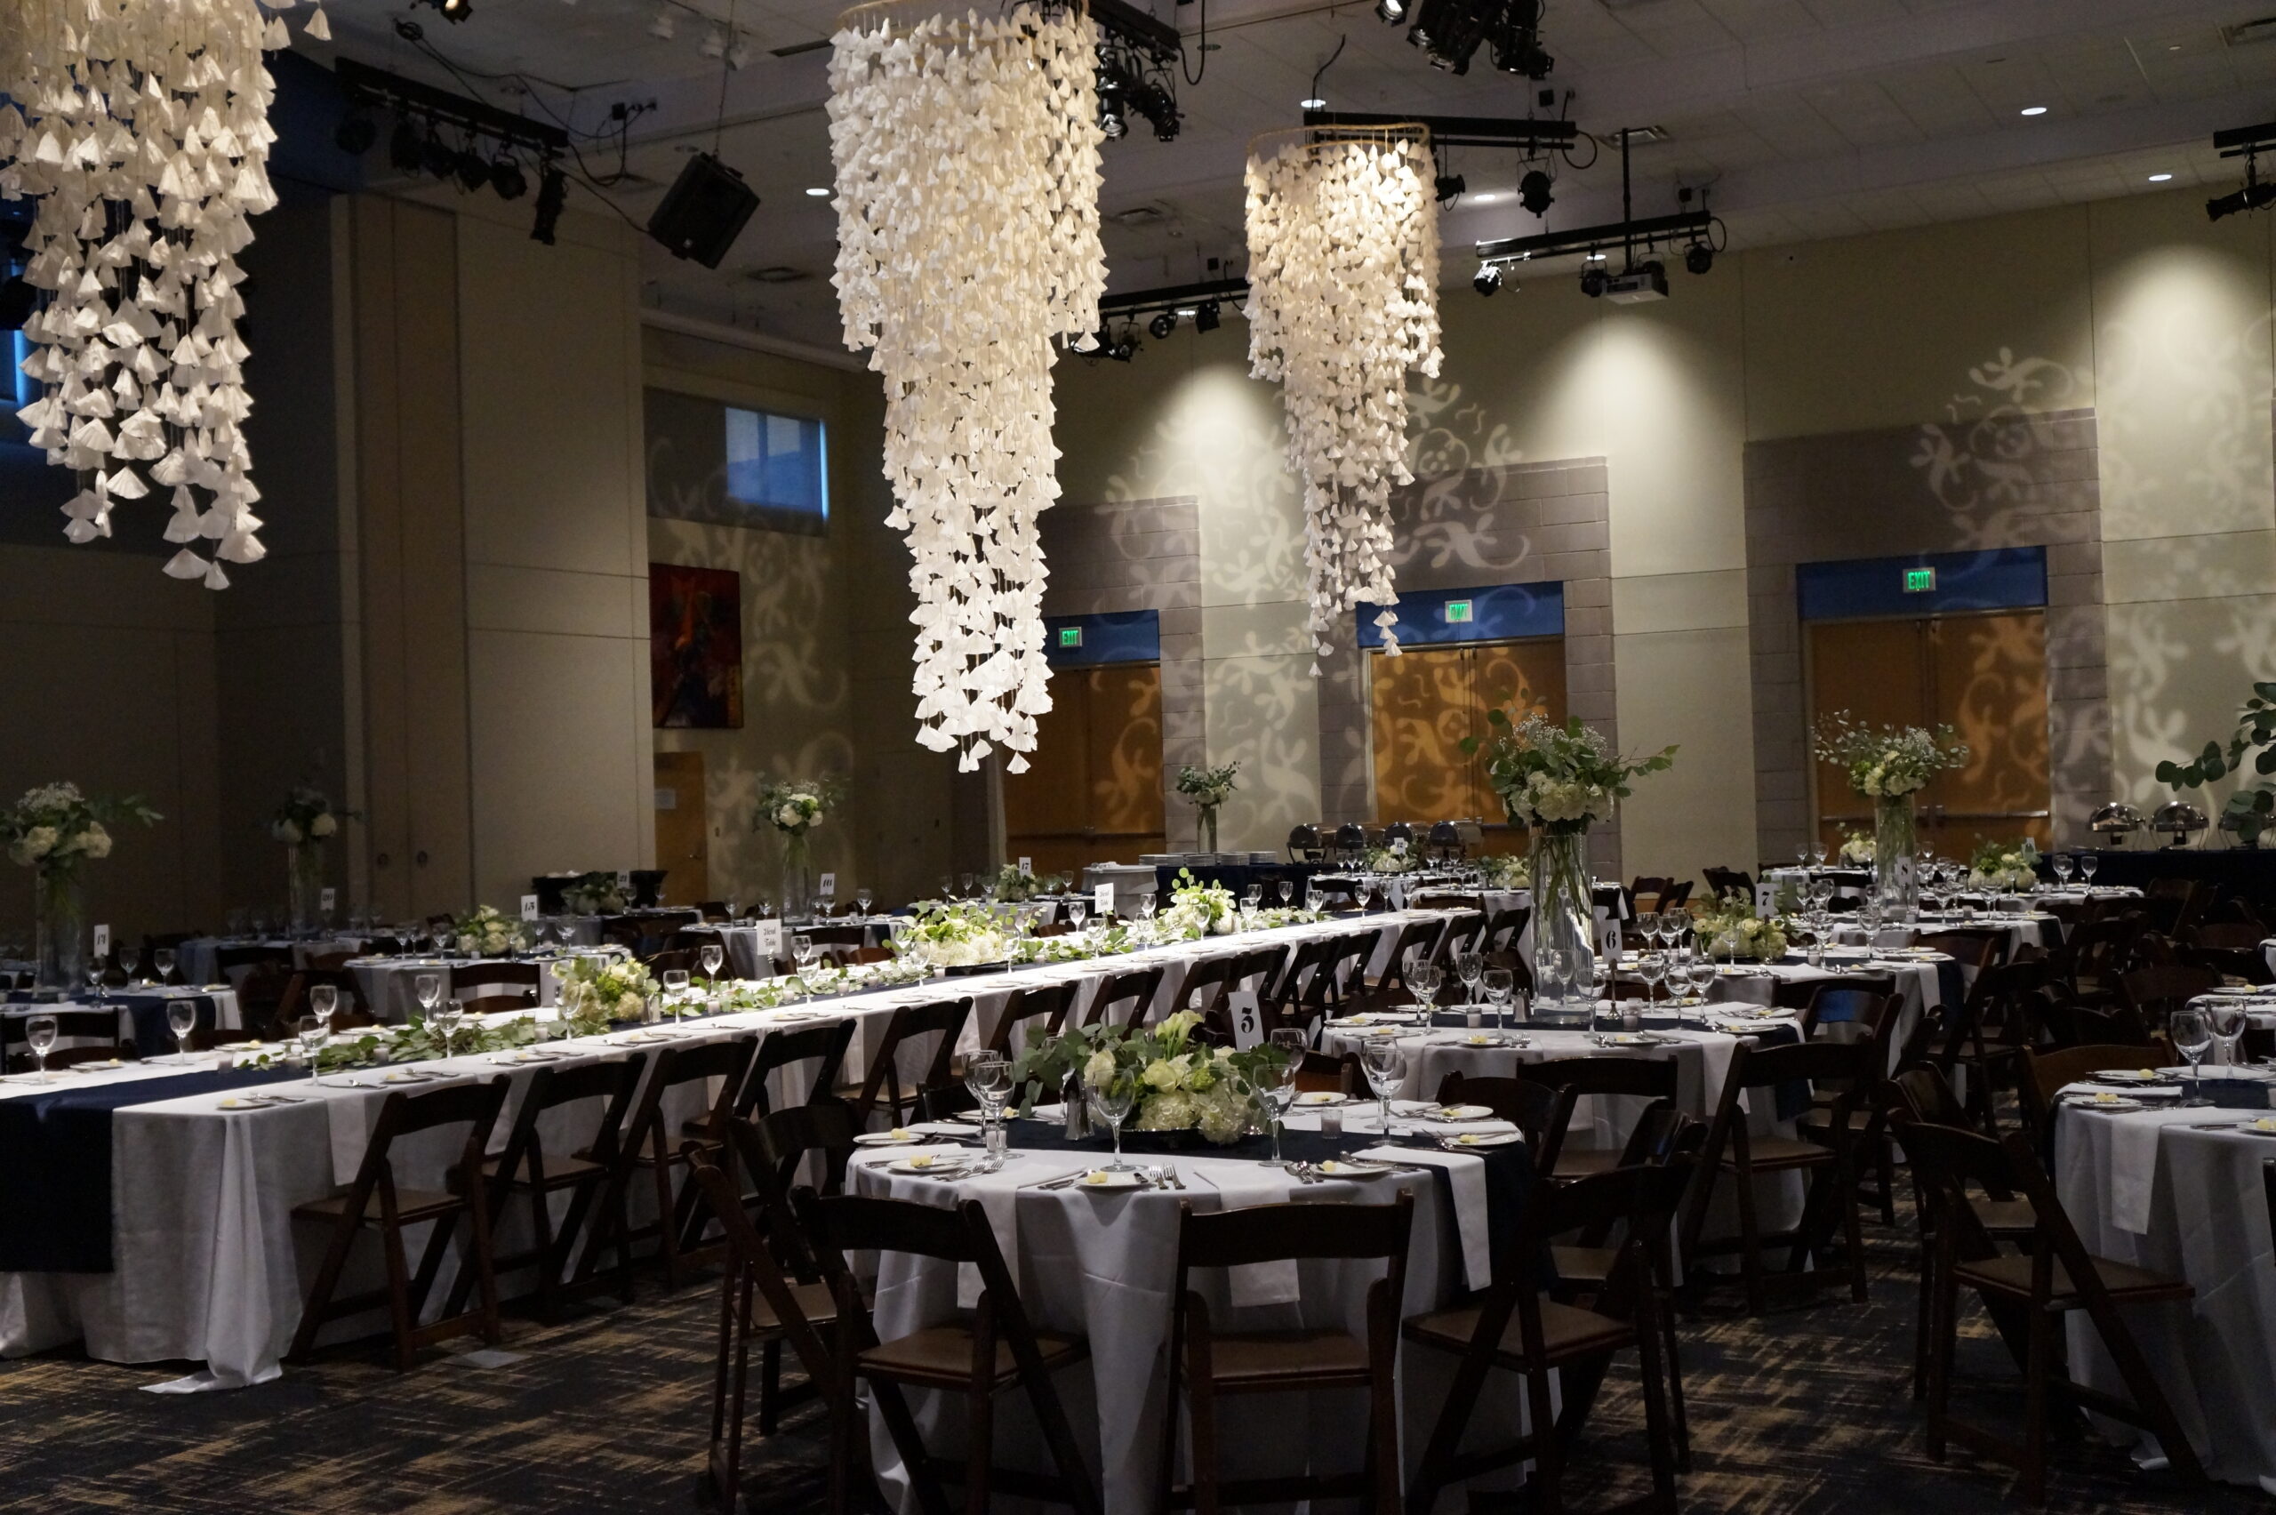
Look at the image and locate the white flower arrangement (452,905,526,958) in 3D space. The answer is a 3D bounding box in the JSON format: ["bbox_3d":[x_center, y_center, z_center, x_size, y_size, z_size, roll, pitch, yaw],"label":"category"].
[{"bbox_3d":[-3.493,0.929,12.600,0.390,0.280,0.340,-2,-1,30],"label":"white flower arrangement"}]

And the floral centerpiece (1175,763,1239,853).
[{"bbox_3d":[0.679,0.556,23.200,0.620,1.030,0.500,-2,-1,2],"label":"floral centerpiece"}]

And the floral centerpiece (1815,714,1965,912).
[{"bbox_3d":[3.969,0.298,12.350,0.810,1.070,0.650,-2,-1,18],"label":"floral centerpiece"}]

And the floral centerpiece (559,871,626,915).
[{"bbox_3d":[-4.033,1.002,17.300,0.430,0.310,0.360,-2,-1,30],"label":"floral centerpiece"}]

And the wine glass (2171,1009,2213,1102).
[{"bbox_3d":[2.433,0.691,5.390,0.092,0.208,0.092,-2,-1,24],"label":"wine glass"}]

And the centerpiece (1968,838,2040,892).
[{"bbox_3d":[5.199,0.653,14.050,0.400,0.310,0.340,-2,-1,30],"label":"centerpiece"}]

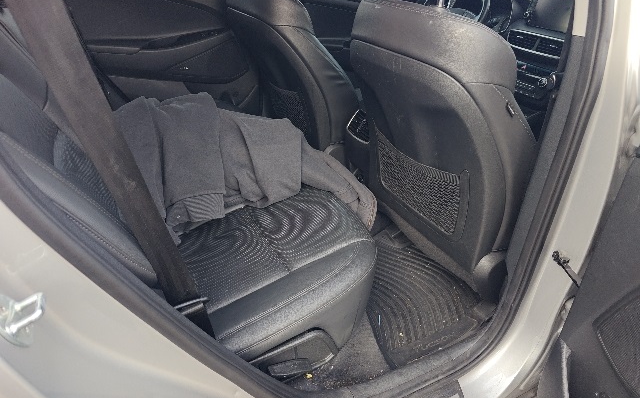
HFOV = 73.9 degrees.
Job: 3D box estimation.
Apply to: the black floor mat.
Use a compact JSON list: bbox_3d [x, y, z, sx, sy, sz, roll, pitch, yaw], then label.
[{"bbox_3d":[0.262,0.253,1.366,0.410,0.040,0.520,-15,34,-21],"label":"black floor mat"}]

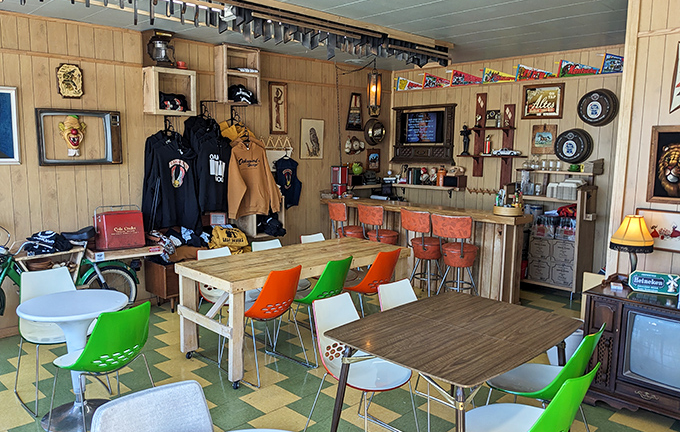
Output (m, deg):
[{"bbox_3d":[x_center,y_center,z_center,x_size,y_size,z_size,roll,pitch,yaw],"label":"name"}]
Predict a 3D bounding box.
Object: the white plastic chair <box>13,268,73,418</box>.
[{"bbox_3d":[-1.924,0.819,3.640,0.505,0.815,0.550,-7,11,-44],"label":"white plastic chair"}]

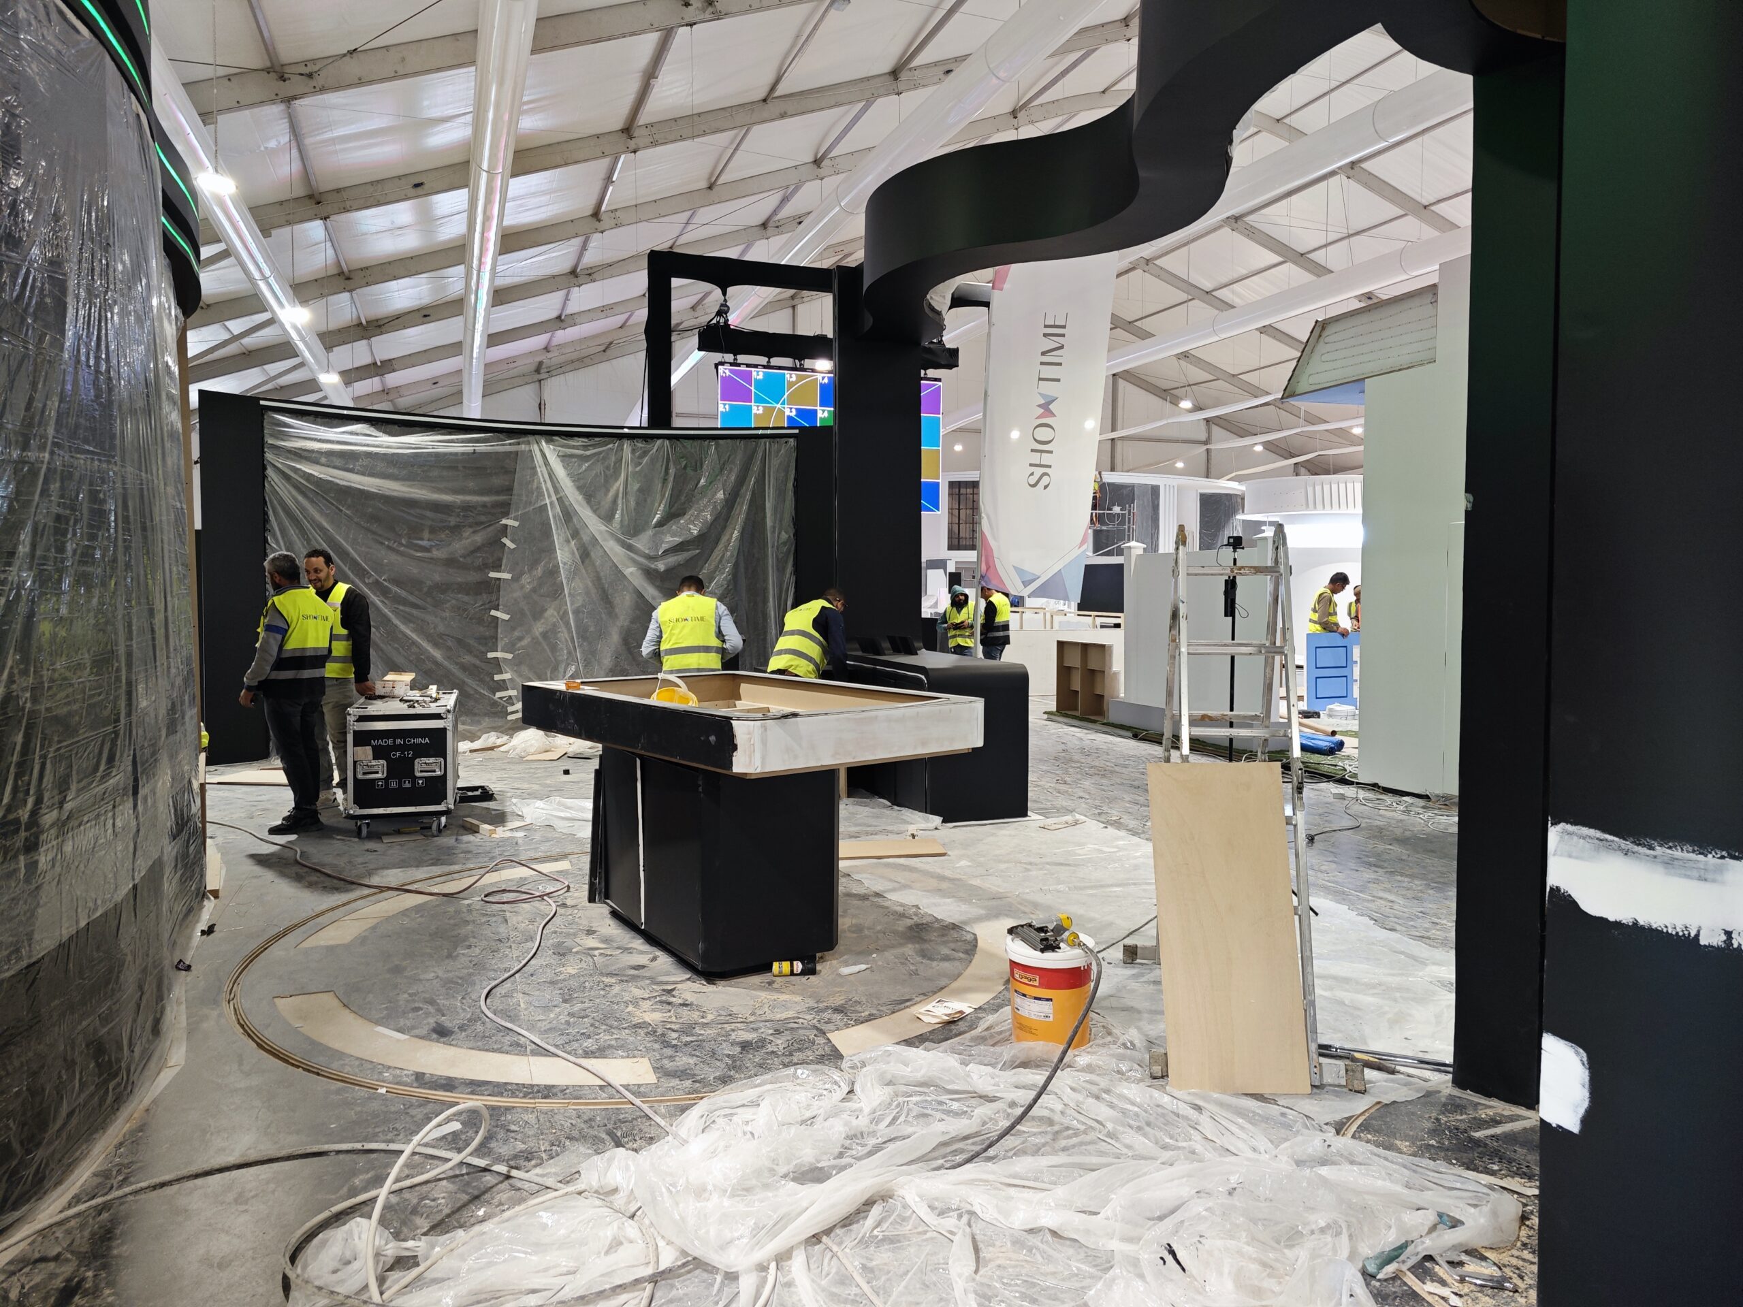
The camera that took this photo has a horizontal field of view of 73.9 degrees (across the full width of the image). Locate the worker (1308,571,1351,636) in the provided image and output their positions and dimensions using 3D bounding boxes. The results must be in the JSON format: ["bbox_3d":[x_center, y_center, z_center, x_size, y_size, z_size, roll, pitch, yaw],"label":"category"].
[{"bbox_3d":[5.899,-0.154,14.909,0.520,1.760,0.500,1,3,18],"label":"worker"}]

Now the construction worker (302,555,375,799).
[{"bbox_3d":[-3.740,0.176,8.117,0.520,1.800,0.380,0,3,10],"label":"construction worker"}]

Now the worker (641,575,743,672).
[{"bbox_3d":[-1.299,0.252,8.421,0.720,1.620,0.500,0,3,-5],"label":"worker"}]

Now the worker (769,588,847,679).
[{"bbox_3d":[-0.488,0.279,8.772,0.620,1.530,0.520,-2,3,-38],"label":"worker"}]

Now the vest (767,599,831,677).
[{"bbox_3d":[-0.540,-0.113,8.754,0.330,0.580,0.470,26,-14,-35],"label":"vest"}]

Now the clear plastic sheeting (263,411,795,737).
[{"bbox_3d":[-3.290,-0.665,11.780,5.050,3.140,0.620,-1,3,-20],"label":"clear plastic sheeting"}]

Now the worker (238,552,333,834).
[{"bbox_3d":[-3.703,0.239,7.349,0.450,1.750,0.490,1,3,22],"label":"worker"}]

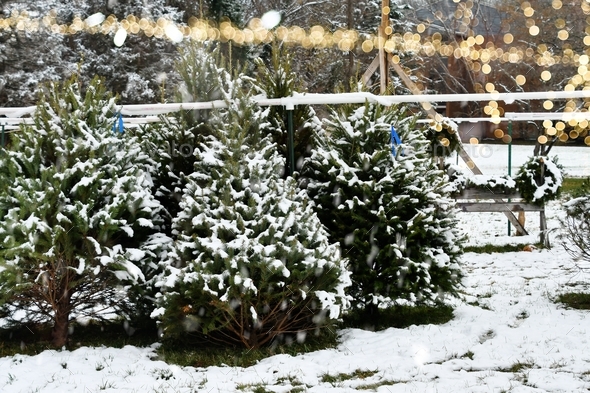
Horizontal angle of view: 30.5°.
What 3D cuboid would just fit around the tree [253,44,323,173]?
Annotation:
[{"bbox_3d":[-0.070,-0.170,9.100,1.100,2.150,1.100,0,3,0],"label":"tree"}]

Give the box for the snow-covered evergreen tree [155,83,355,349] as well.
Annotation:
[{"bbox_3d":[-0.300,0.117,7.450,1.320,1.850,1.300,0,3,0],"label":"snow-covered evergreen tree"}]

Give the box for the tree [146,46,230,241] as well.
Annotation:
[{"bbox_3d":[-0.850,-0.170,9.000,1.150,2.150,1.150,0,3,0],"label":"tree"}]

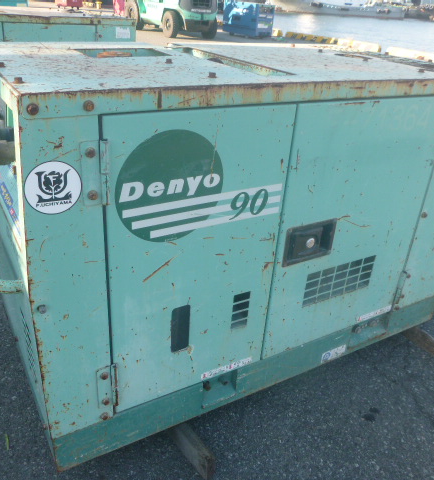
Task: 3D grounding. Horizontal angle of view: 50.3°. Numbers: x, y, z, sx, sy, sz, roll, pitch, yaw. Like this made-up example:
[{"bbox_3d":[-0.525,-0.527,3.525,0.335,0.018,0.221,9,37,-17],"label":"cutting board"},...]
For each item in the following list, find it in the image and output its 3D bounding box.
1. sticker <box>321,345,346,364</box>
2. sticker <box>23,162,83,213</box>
[{"bbox_3d":[0.411,0.401,1.622,0.112,0.038,0.004,-12,31,-28],"label":"sticker"},{"bbox_3d":[-0.306,-0.097,0.872,0.105,0.105,0.004,-12,31,-28],"label":"sticker"}]

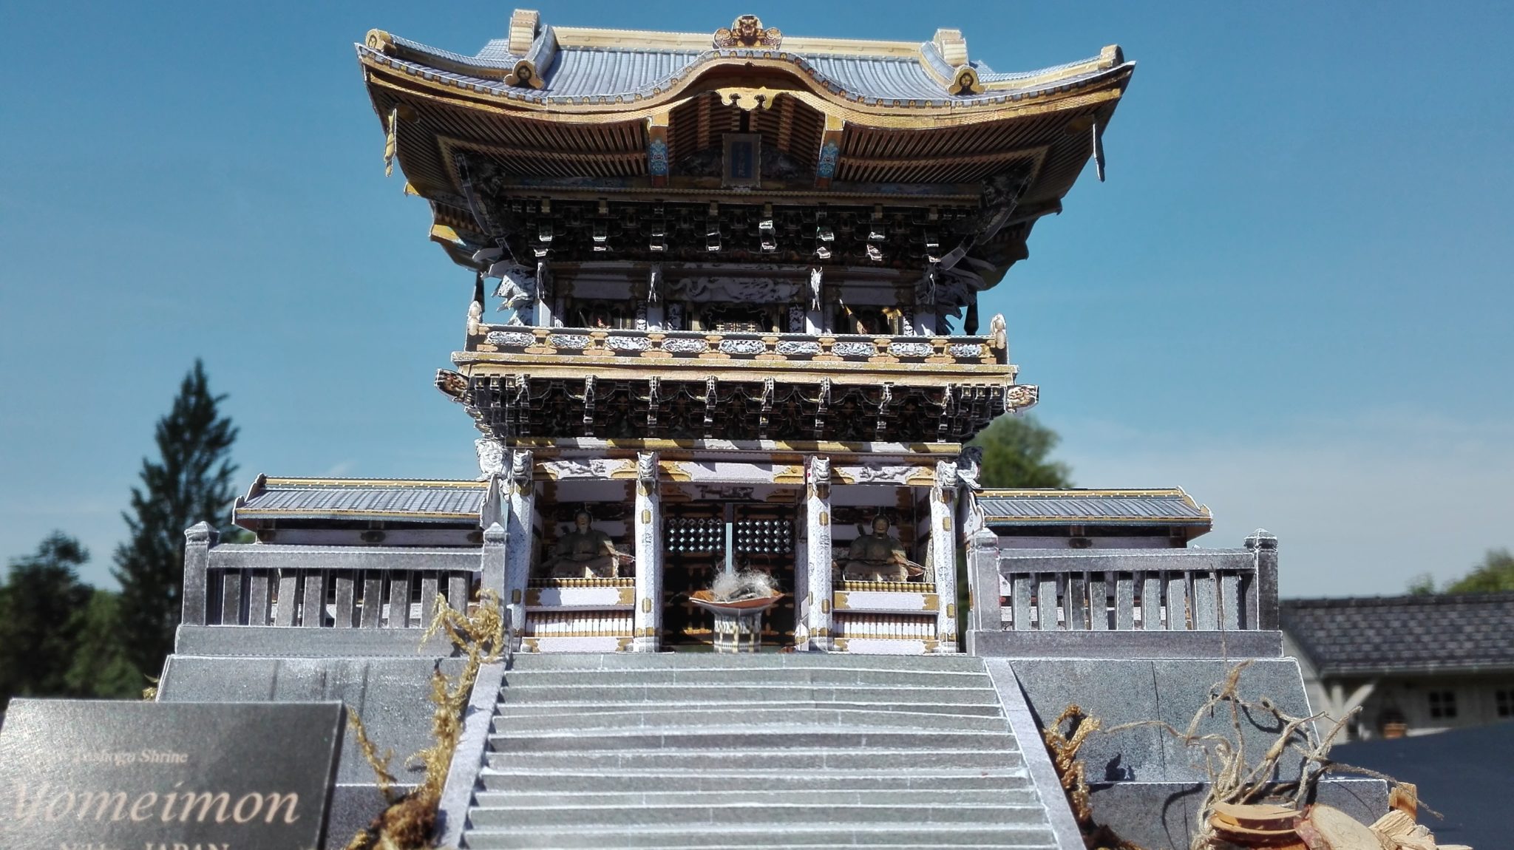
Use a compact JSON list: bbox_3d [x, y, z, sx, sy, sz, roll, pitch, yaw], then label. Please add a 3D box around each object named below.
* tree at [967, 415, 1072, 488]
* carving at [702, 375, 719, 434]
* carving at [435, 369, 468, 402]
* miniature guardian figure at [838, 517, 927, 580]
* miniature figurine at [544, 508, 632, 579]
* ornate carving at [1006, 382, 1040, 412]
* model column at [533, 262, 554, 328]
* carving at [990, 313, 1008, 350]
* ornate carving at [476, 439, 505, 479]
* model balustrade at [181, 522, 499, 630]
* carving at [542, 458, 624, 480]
[{"bbox_3d":[5.609,3.300,25.000,4.500,7.500,4.500,1,-11,-4],"label":"tree"},{"bbox_3d":[-0.016,-0.006,0.358,0.004,0.017,0.014,1,-12,-5],"label":"carving"},{"bbox_3d":[-0.096,-0.012,0.339,0.003,0.009,0.011,-10,-15,38],"label":"carving"},{"bbox_3d":[0.043,0.043,0.371,0.028,0.022,0.011,1,-12,-5],"label":"miniature guardian figure"},{"bbox_3d":[-0.065,0.046,0.419,0.033,0.025,0.014,1,-11,-4],"label":"miniature figurine"},{"bbox_3d":[0.097,-0.010,0.398,0.010,0.009,0.006,1,-11,-4],"label":"ornate carving"},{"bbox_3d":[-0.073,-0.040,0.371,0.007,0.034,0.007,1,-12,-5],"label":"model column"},{"bbox_3d":[0.081,-0.031,0.365,0.005,0.013,0.005,1,-12,-5],"label":"carving"},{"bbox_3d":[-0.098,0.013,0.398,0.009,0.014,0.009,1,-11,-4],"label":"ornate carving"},{"bbox_3d":[-0.128,0.047,0.339,0.093,0.032,0.009,1,-11,-4],"label":"model balustrade"},{"bbox_3d":[-0.057,0.014,0.357,0.027,0.007,0.002,1,-12,-5],"label":"carving"}]

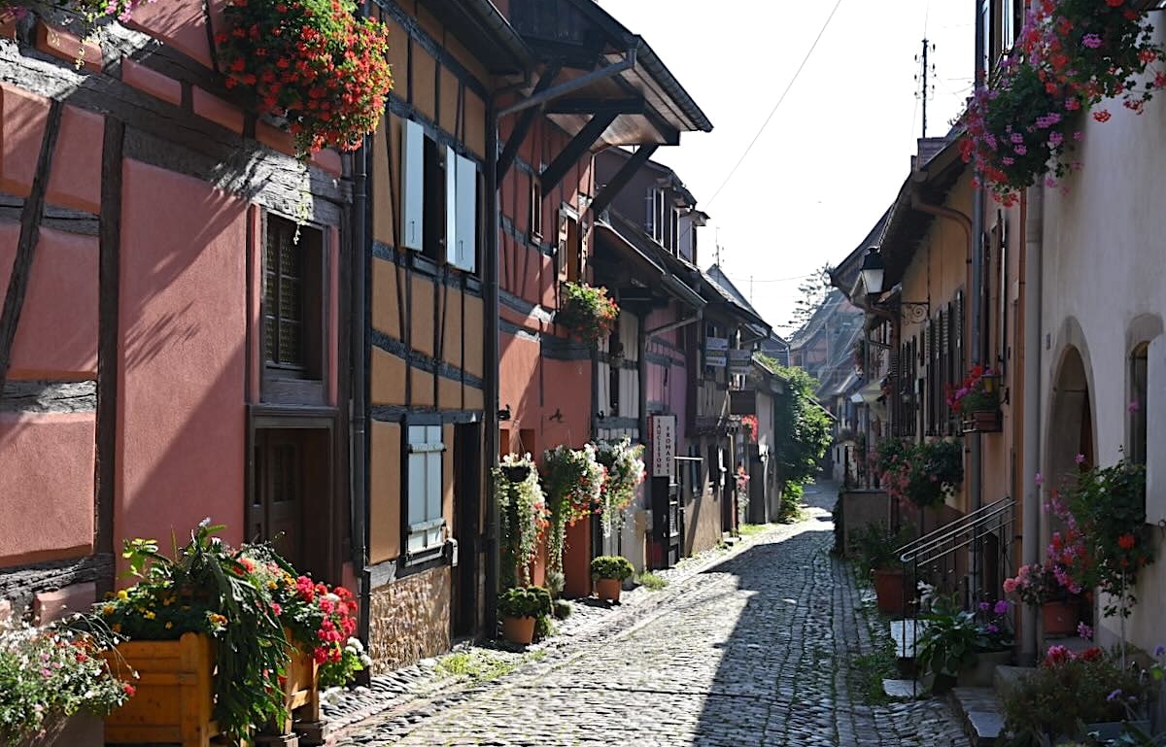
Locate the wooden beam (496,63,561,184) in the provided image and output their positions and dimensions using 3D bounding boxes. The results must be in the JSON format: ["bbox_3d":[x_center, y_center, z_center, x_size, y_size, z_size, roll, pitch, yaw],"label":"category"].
[{"bbox_3d":[-0.553,-2.470,15.050,0.140,1.300,0.130,31,7,9],"label":"wooden beam"}]

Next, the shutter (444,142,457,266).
[{"bbox_3d":[-1.231,-1.564,14.200,0.040,1.060,0.470,0,-2,5],"label":"shutter"}]

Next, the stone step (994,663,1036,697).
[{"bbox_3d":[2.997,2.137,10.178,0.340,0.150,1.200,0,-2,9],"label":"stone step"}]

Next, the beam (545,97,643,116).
[{"bbox_3d":[0.129,-3.091,17.600,1.150,0.190,0.190,0,-2,10],"label":"beam"}]

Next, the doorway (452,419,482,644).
[{"bbox_3d":[-1.076,1.459,14.100,0.150,1.970,0.950,0,-2,10],"label":"doorway"}]

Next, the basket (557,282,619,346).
[{"bbox_3d":[0.066,-0.740,18.700,0.650,0.800,0.900,0,-2,10],"label":"basket"}]

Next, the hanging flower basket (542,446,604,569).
[{"bbox_3d":[-0.107,1.562,17.600,0.680,1.450,0.700,0,-2,10],"label":"hanging flower basket"}]

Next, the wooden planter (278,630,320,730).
[{"bbox_3d":[-1.943,1.770,9.087,0.580,0.620,0.580,0,-2,10],"label":"wooden planter"}]

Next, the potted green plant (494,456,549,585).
[{"bbox_3d":[-0.641,1.524,15.800,0.500,1.400,0.550,0,-2,11],"label":"potted green plant"}]

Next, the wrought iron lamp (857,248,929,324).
[{"bbox_3d":[4.693,-1.322,23.000,1.020,1.140,0.360,0,-2,9],"label":"wrought iron lamp"}]

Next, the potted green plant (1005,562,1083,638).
[{"bbox_3d":[2.982,1.459,9.850,0.420,0.450,0.450,0,-2,9],"label":"potted green plant"}]

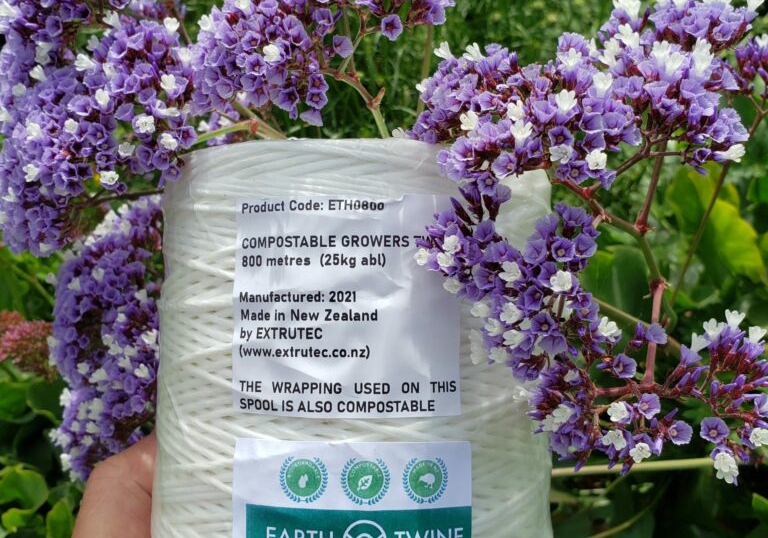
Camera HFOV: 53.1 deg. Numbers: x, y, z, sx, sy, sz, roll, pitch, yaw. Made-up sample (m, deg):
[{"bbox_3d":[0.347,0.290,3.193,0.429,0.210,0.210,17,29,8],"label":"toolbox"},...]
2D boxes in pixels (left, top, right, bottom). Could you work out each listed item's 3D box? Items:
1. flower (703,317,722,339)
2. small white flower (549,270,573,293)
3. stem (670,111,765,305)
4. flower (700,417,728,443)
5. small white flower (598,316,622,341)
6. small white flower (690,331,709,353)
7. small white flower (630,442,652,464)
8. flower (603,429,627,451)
[{"bbox_3d":[0.107,0.019,0.250,0.007,0.007,0.007,1,14,6],"label":"flower"},{"bbox_3d":[0.053,0.004,0.230,0.007,0.007,0.006,1,14,3],"label":"small white flower"},{"bbox_3d":[0.182,-0.033,0.420,0.006,0.122,0.006,25,12,0],"label":"stem"},{"bbox_3d":[0.132,0.065,0.308,0.011,0.011,0.008,18,-5,26],"label":"flower"},{"bbox_3d":[0.071,0.019,0.242,0.007,0.008,0.007,-4,14,-16],"label":"small white flower"},{"bbox_3d":[0.127,0.030,0.310,0.009,0.009,0.007,24,24,10],"label":"small white flower"},{"bbox_3d":[0.102,0.073,0.306,0.009,0.009,0.007,10,6,15],"label":"small white flower"},{"bbox_3d":[0.092,0.069,0.308,0.009,0.009,0.007,15,8,23],"label":"flower"}]

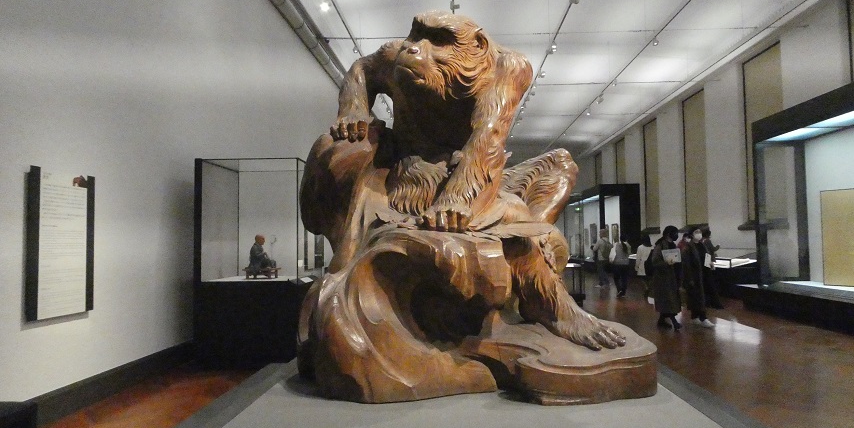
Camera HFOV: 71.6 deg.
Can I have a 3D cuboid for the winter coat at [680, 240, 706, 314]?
[{"bbox_3d":[4.269,1.009,9.483,0.460,1.197,0.340,2,-3,-38],"label":"winter coat"}]

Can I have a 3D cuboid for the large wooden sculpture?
[{"bbox_3d":[0.124,-0.057,1.823,0.970,1.085,0.700,-1,-3,6],"label":"large wooden sculpture"}]

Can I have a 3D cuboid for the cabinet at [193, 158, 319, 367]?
[{"bbox_3d":[-1.929,0.560,6.962,1.144,2.269,1.110,0,-3,3],"label":"cabinet"}]

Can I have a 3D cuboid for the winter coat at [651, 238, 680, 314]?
[{"bbox_3d":[3.768,0.990,9.372,0.360,1.215,0.460,-2,-3,40],"label":"winter coat"}]

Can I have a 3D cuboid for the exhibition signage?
[{"bbox_3d":[-2.811,0.227,4.558,0.045,1.103,0.759,0,-3,3],"label":"exhibition signage"}]

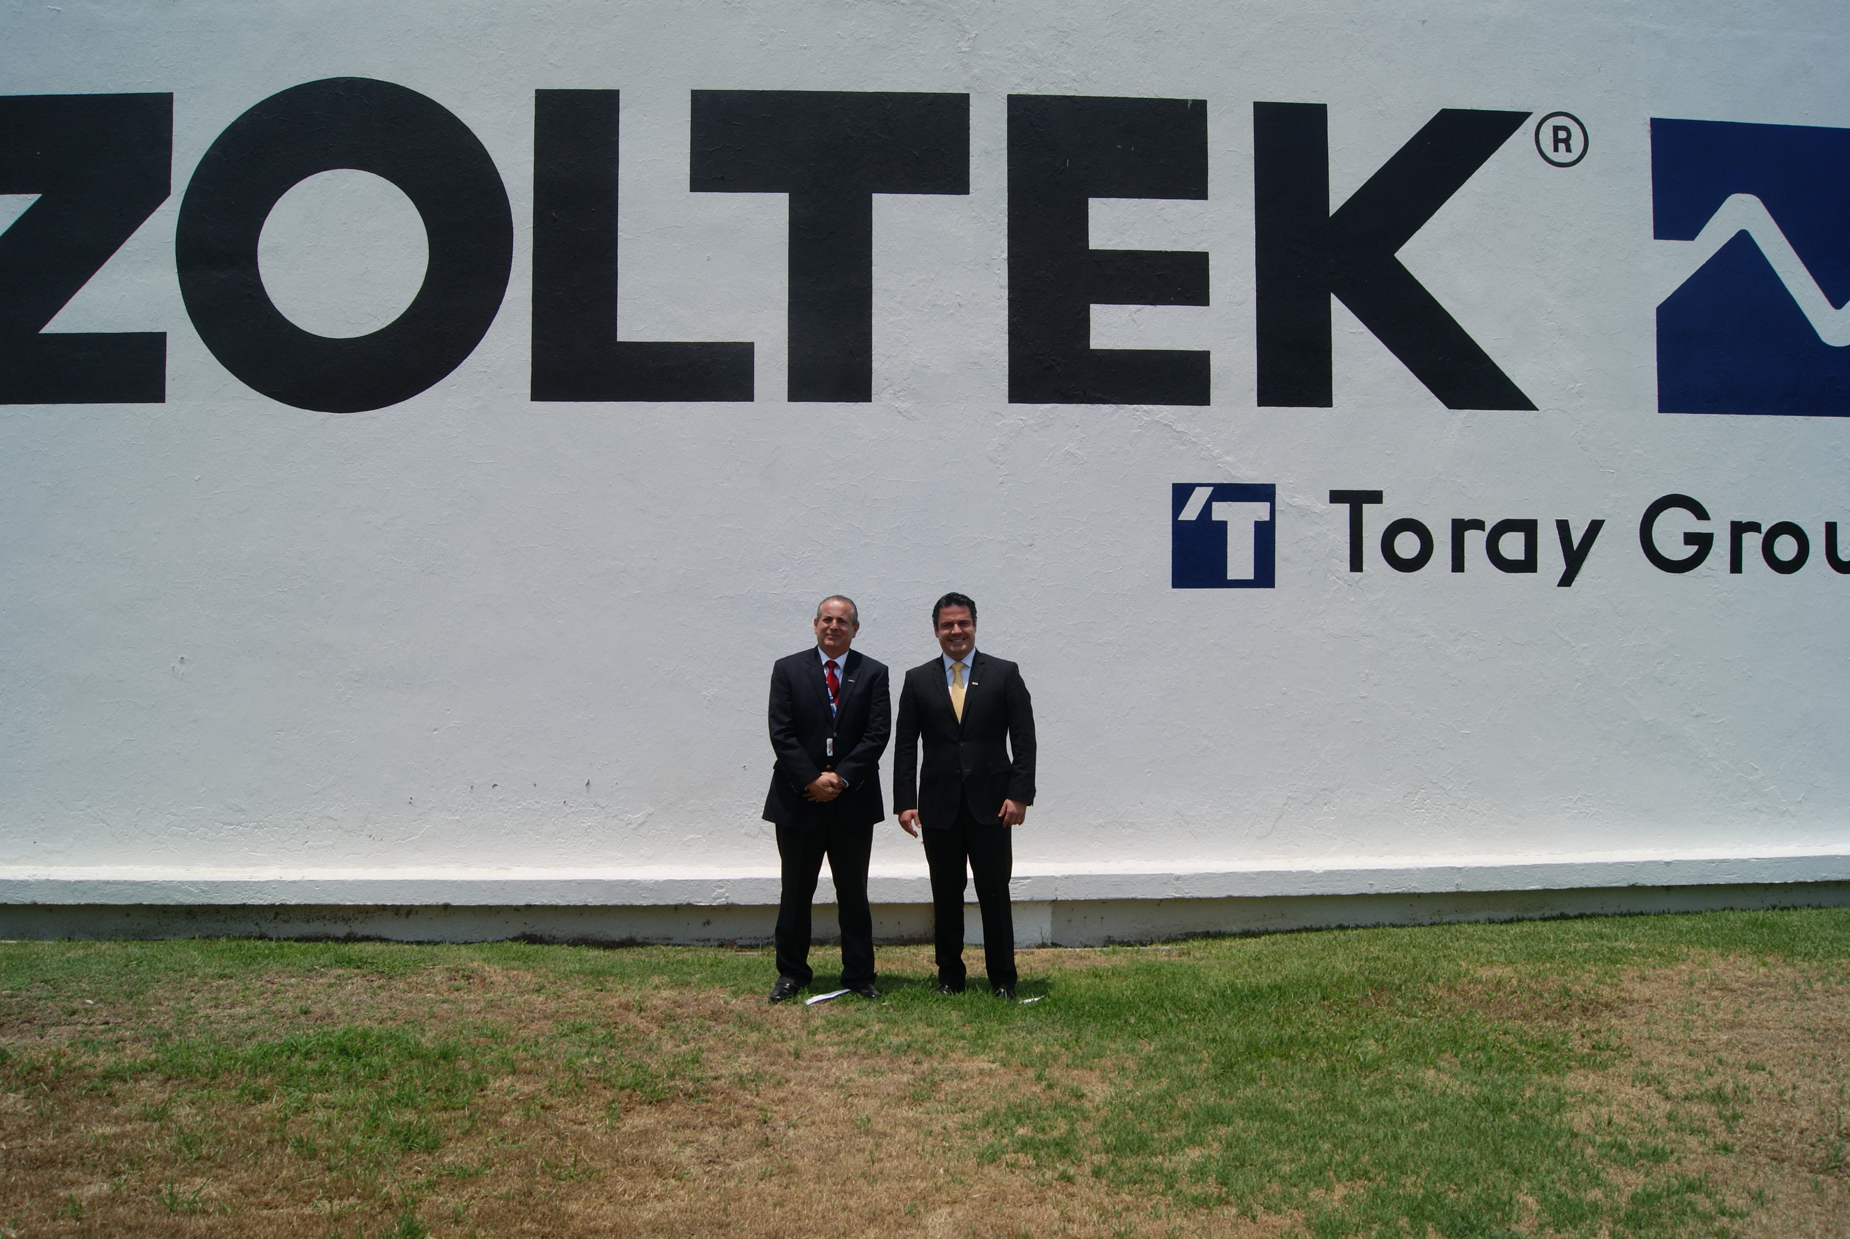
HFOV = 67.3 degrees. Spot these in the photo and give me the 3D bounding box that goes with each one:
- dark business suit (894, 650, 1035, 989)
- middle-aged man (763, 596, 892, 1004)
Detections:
[{"bbox_3d":[0.173,0.870,6.060,0.610,1.475,0.340,0,0,3],"label":"dark business suit"},{"bbox_3d":[-0.426,0.769,6.020,0.550,1.750,0.400,0,0,1],"label":"middle-aged man"}]

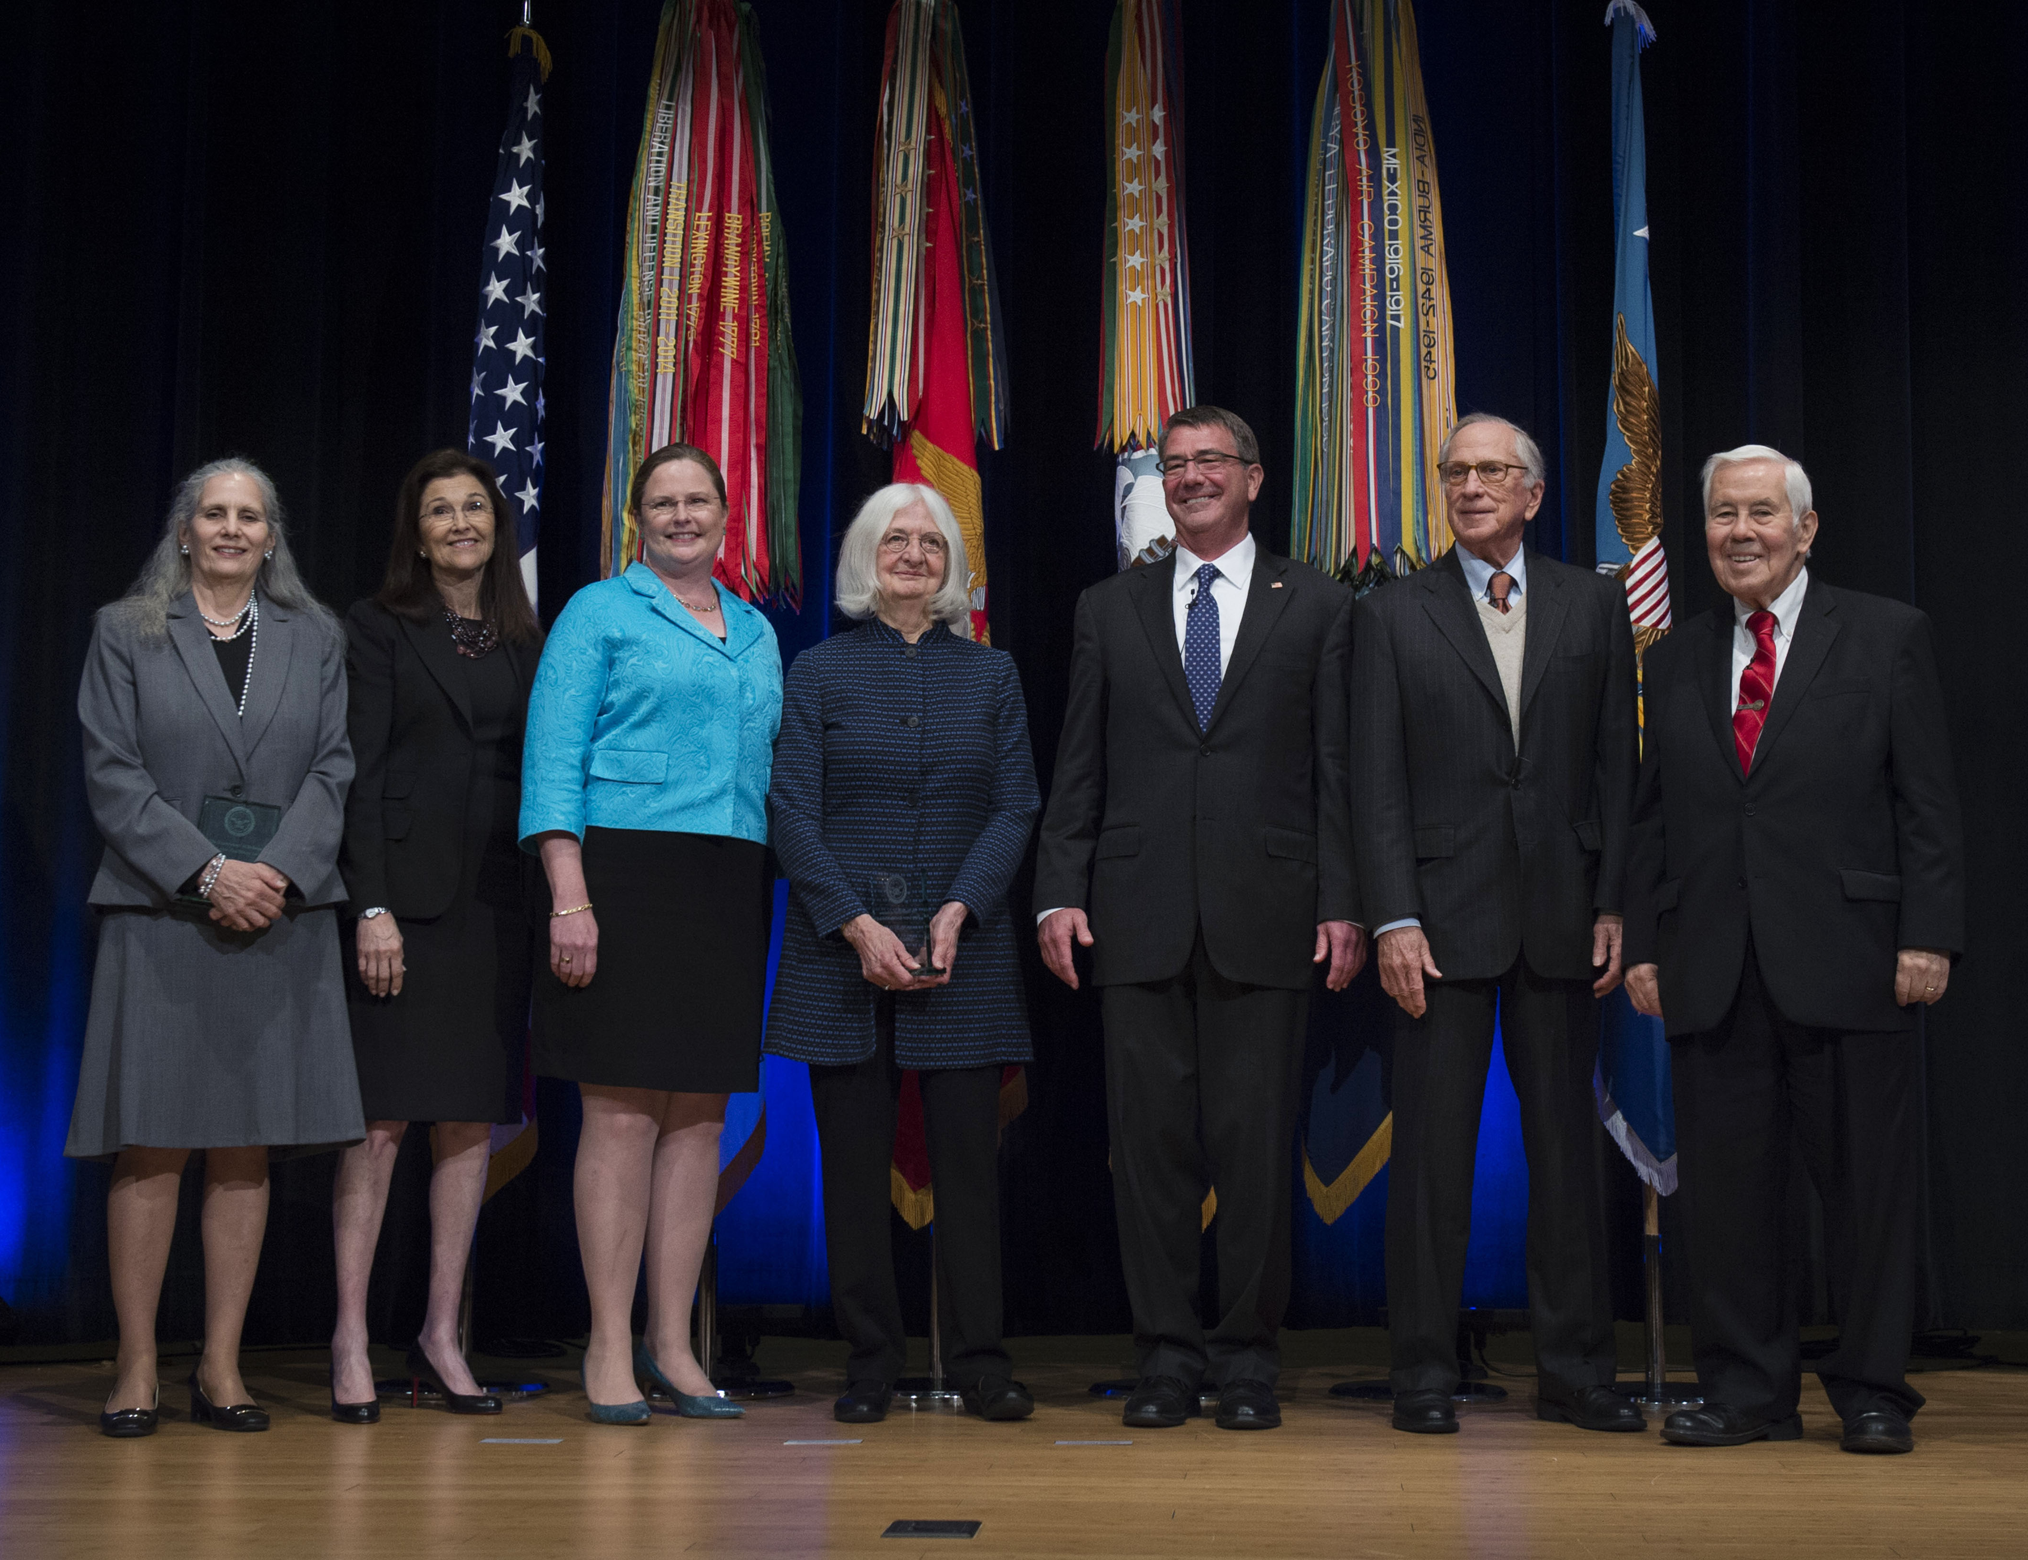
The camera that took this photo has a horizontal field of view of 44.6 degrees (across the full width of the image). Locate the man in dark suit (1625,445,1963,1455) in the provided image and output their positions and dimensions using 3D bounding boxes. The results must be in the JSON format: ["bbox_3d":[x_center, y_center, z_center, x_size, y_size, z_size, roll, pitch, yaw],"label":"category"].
[{"bbox_3d":[1.347,0.256,4.264,0.570,1.704,0.400,-4,-8,33],"label":"man in dark suit"}]

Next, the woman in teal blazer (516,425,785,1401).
[{"bbox_3d":[-0.652,0.244,4.458,0.500,1.742,0.360,6,-9,-37],"label":"woman in teal blazer"}]

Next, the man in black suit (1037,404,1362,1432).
[{"bbox_3d":[0.340,0.212,4.476,0.580,1.826,0.360,0,-7,6],"label":"man in black suit"}]

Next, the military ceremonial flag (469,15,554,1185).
[{"bbox_3d":[-0.993,-0.355,4.796,0.220,2.331,0.210,2,-7,-10],"label":"military ceremonial flag"}]

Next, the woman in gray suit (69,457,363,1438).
[{"bbox_3d":[-1.369,0.255,4.246,0.480,1.658,0.370,4,-8,-25],"label":"woman in gray suit"}]

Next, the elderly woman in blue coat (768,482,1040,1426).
[{"bbox_3d":[-0.196,0.284,4.458,0.500,1.671,0.360,2,-7,-10],"label":"elderly woman in blue coat"}]

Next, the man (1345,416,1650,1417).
[{"bbox_3d":[0.873,0.223,4.459,0.530,1.809,0.370,0,-7,3],"label":"man"}]

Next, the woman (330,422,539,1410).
[{"bbox_3d":[-1.024,0.248,4.410,0.440,1.716,0.340,5,-8,-30],"label":"woman"}]

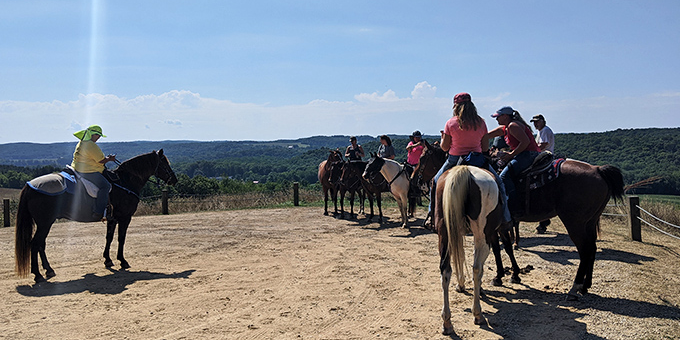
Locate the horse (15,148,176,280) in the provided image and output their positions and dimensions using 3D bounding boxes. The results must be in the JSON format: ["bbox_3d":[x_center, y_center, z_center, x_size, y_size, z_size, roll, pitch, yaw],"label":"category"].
[{"bbox_3d":[-3.700,0.649,8.360,2.350,1.870,0.600,-3,1,-37],"label":"horse"}]

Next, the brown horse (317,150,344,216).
[{"bbox_3d":[-0.330,0.428,15.600,0.600,1.830,2.150,-2,1,-12],"label":"brown horse"}]

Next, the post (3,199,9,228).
[{"bbox_3d":[-9.775,1.276,15.500,0.170,0.810,0.170,-2,1,-18],"label":"post"}]

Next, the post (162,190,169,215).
[{"bbox_3d":[-5.685,1.074,17.300,0.170,0.820,0.170,-2,1,-18],"label":"post"}]

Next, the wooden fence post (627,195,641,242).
[{"bbox_3d":[5.183,0.861,9.350,0.170,0.800,0.170,-1,1,17],"label":"wooden fence post"}]

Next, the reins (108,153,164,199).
[{"bbox_3d":[-3.280,0.090,8.680,0.950,0.680,0.300,-3,1,-37],"label":"reins"}]

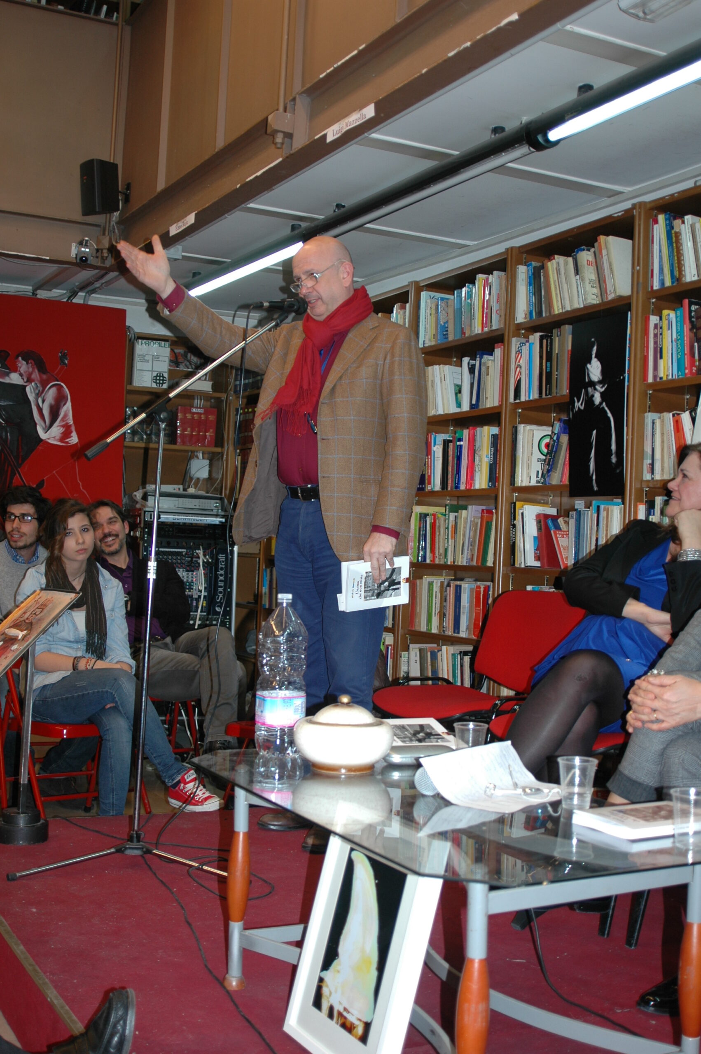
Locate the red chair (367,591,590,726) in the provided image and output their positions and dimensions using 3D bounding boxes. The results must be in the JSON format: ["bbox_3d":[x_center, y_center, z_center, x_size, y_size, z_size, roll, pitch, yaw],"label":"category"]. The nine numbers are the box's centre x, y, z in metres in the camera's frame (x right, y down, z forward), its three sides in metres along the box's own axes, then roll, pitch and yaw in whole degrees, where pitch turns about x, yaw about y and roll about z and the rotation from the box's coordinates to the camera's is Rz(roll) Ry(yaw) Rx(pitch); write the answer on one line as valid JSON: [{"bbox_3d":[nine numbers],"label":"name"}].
[{"bbox_3d":[0.345,0.540,3.451,0.550,0.780,0.530,3,-1,-34],"label":"red chair"}]

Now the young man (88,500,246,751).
[{"bbox_3d":[-0.877,0.561,5.490,0.540,1.330,0.750,3,-1,-33],"label":"young man"}]

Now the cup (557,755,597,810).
[{"bbox_3d":[0.400,0.450,2.167,0.070,0.084,0.070,3,-1,0],"label":"cup"}]

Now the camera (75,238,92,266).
[{"bbox_3d":[-1.223,-1.259,5.650,0.075,0.115,0.120,2,6,-11],"label":"camera"}]

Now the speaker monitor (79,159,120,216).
[{"bbox_3d":[-1.121,-1.521,5.500,0.145,0.245,0.160,-5,4,-36],"label":"speaker monitor"}]

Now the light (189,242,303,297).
[{"bbox_3d":[-0.506,-1.070,5.240,0.040,0.040,1.417,3,-1,-27],"label":"light"}]

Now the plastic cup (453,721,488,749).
[{"bbox_3d":[0.248,0.450,2.516,0.070,0.084,0.070,3,-1,0],"label":"plastic cup"}]

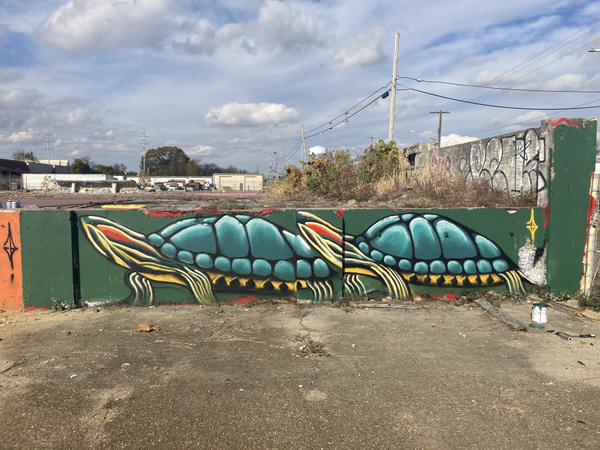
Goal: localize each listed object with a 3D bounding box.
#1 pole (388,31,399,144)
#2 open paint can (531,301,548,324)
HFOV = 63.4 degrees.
[{"bbox_3d":[4.725,-5.480,24.914,0.250,8.550,0.250,2,5,0],"label":"pole"},{"bbox_3d":[2.768,1.019,5.600,0.170,0.195,0.170,0,5,0],"label":"open paint can"}]

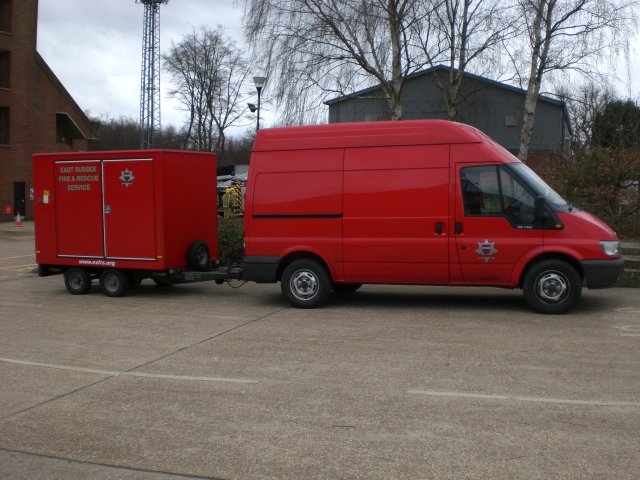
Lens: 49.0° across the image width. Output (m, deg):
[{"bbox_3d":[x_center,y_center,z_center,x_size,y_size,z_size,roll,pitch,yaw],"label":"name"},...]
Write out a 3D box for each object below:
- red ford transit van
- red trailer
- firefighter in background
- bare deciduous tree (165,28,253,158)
[{"bbox_3d":[1.621,-0.370,10.325,5.200,2.570,2.060,0,4,10],"label":"red ford transit van"},{"bbox_3d":[-2.691,-0.264,11.508,3.670,2.280,1.550,1,4,23],"label":"red trailer"},{"bbox_3d":[-4.944,-1.847,37.960,0.600,1.840,0.420,0,4,9],"label":"firefighter in background"},{"bbox_3d":[-8.723,-9.346,54.481,7.100,14.600,7.000,-1,4,0],"label":"bare deciduous tree"}]

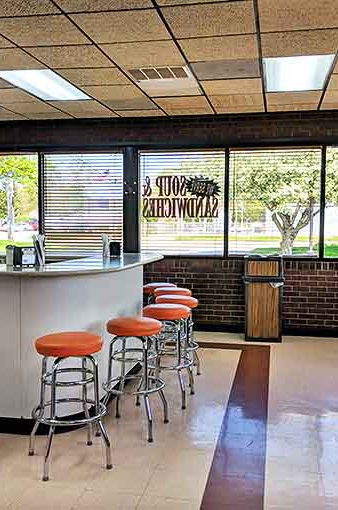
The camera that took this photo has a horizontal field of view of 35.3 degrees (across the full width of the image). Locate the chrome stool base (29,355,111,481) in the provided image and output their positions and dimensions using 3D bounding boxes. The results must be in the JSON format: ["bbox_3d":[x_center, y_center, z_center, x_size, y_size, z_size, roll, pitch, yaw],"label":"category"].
[{"bbox_3d":[-0.579,0.872,3.085,0.450,0.680,0.450,-1,4,-27],"label":"chrome stool base"}]

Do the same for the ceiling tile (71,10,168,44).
[{"bbox_3d":[-0.308,-1.577,3.633,0.600,0.025,0.600,1,4,11],"label":"ceiling tile"}]

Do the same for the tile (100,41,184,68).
[{"bbox_3d":[-0.194,-1.619,4.231,0.600,0.025,0.600,1,4,11],"label":"tile"}]

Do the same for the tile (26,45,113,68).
[{"bbox_3d":[-0.799,-1.627,4.332,0.600,0.025,0.600,1,4,11],"label":"tile"}]

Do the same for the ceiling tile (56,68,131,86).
[{"bbox_3d":[-0.680,-1.665,4.926,0.600,0.025,0.600,1,4,11],"label":"ceiling tile"}]

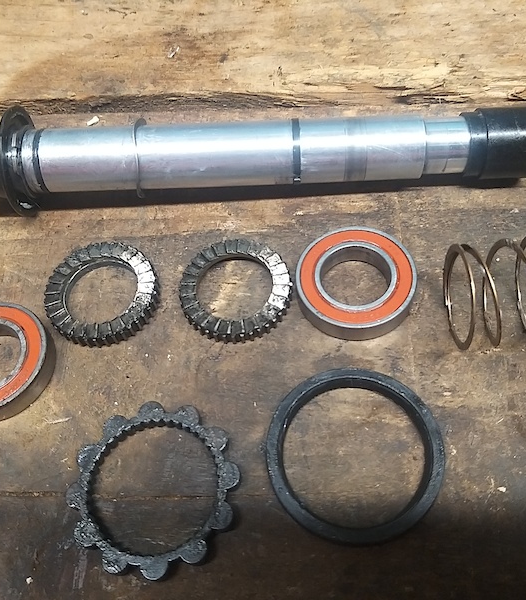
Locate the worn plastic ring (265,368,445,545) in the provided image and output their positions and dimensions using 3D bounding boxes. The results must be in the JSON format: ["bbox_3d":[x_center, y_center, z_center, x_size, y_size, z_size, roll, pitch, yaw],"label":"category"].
[{"bbox_3d":[0.020,0.034,0.140,0.039,0.005,0.039,-3,60,5],"label":"worn plastic ring"}]

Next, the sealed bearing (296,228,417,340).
[{"bbox_3d":[0.024,-0.005,0.160,0.030,0.007,0.030,-3,60,5],"label":"sealed bearing"}]

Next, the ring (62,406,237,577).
[{"bbox_3d":[-0.025,0.042,0.141,0.039,0.004,0.039,-3,60,5],"label":"ring"}]

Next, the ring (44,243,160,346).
[{"bbox_3d":[-0.043,-0.002,0.167,0.030,0.005,0.030,-3,60,5],"label":"ring"}]

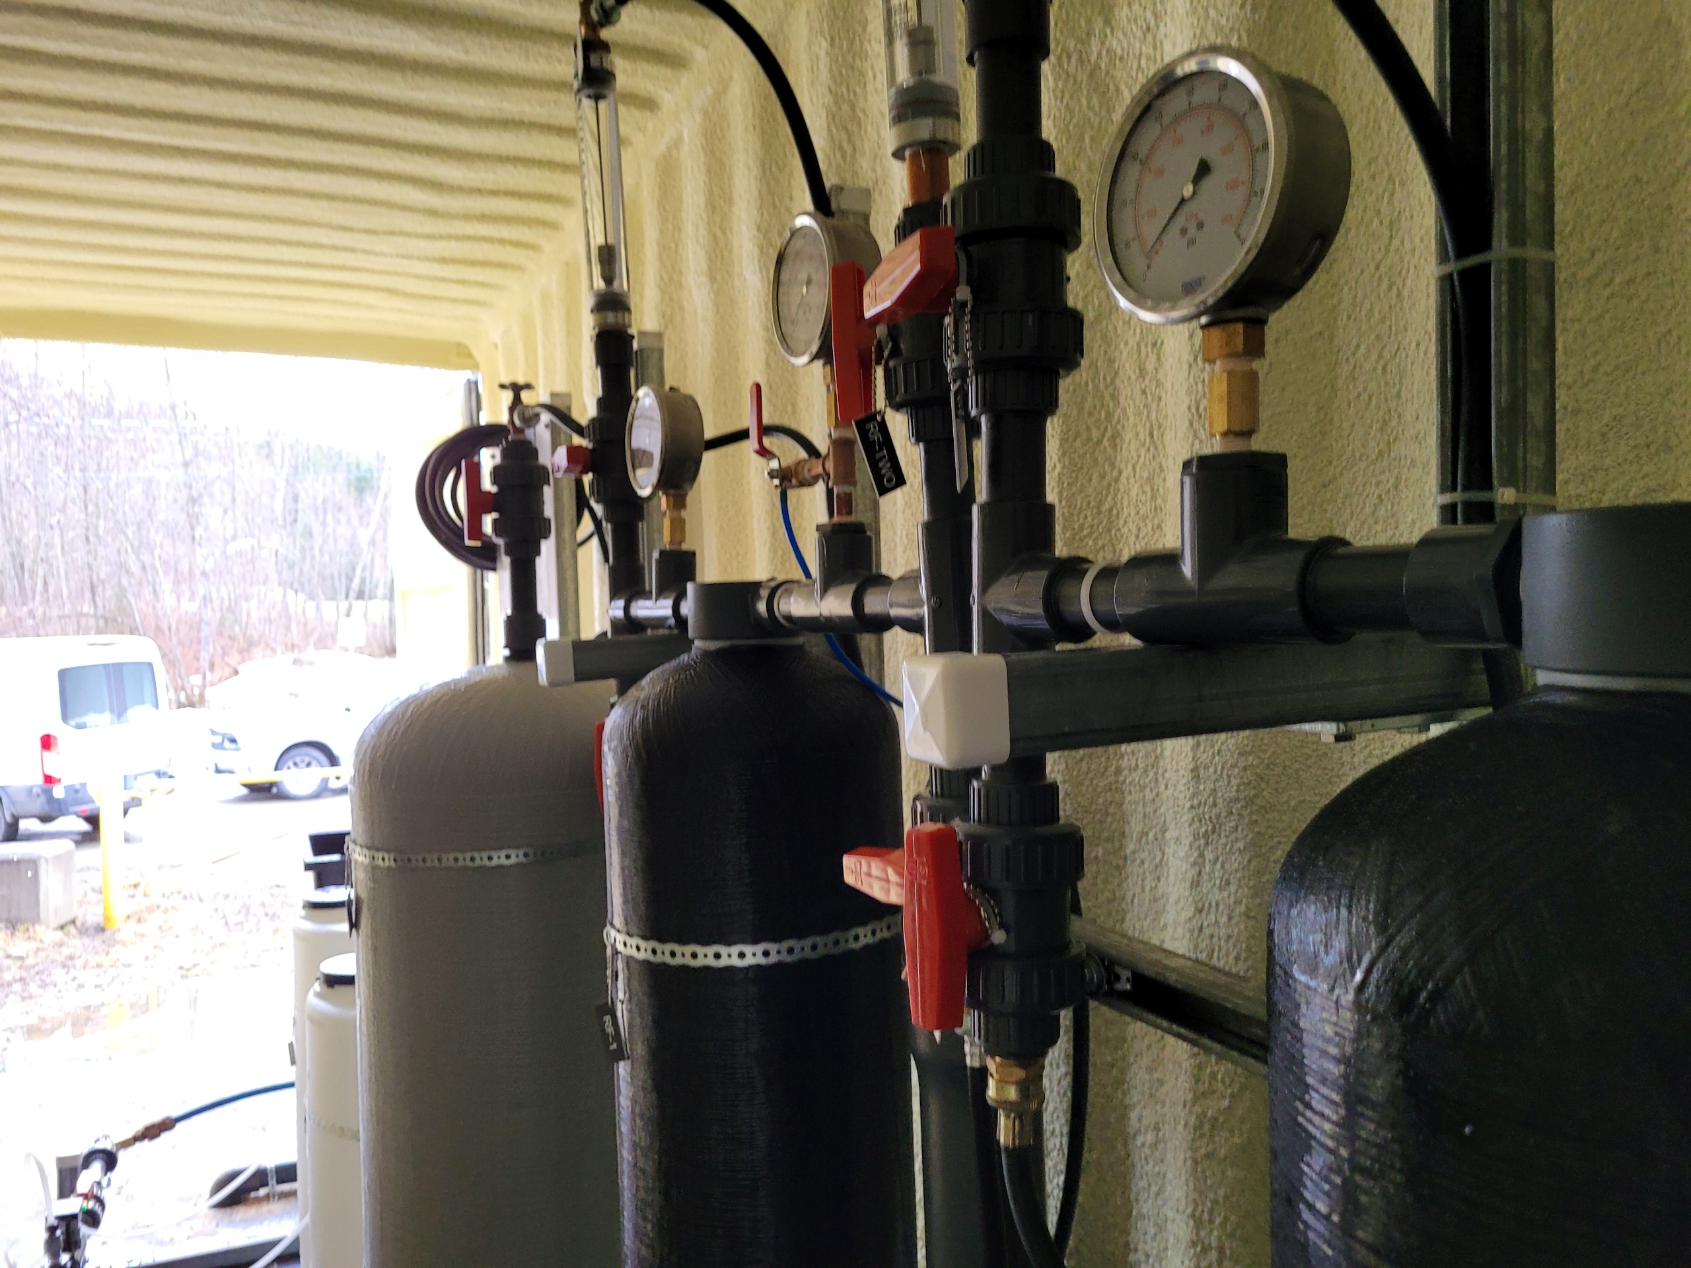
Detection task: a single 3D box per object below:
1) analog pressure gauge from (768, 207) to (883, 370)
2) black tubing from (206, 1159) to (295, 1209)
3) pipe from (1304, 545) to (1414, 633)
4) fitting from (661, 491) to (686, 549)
[{"bbox_3d":[-0.011,-0.256,0.949,0.050,0.112,0.110,-2,1,-29],"label":"analog pressure gauge"},{"bbox_3d":[-1.380,1.308,3.020,0.270,0.070,0.150,-2,1,-26],"label":"black tubing"},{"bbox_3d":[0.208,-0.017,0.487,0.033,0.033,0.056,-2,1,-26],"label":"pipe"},{"bbox_3d":[-0.171,-0.114,1.267,0.026,0.057,0.026,-2,1,-26],"label":"fitting"}]

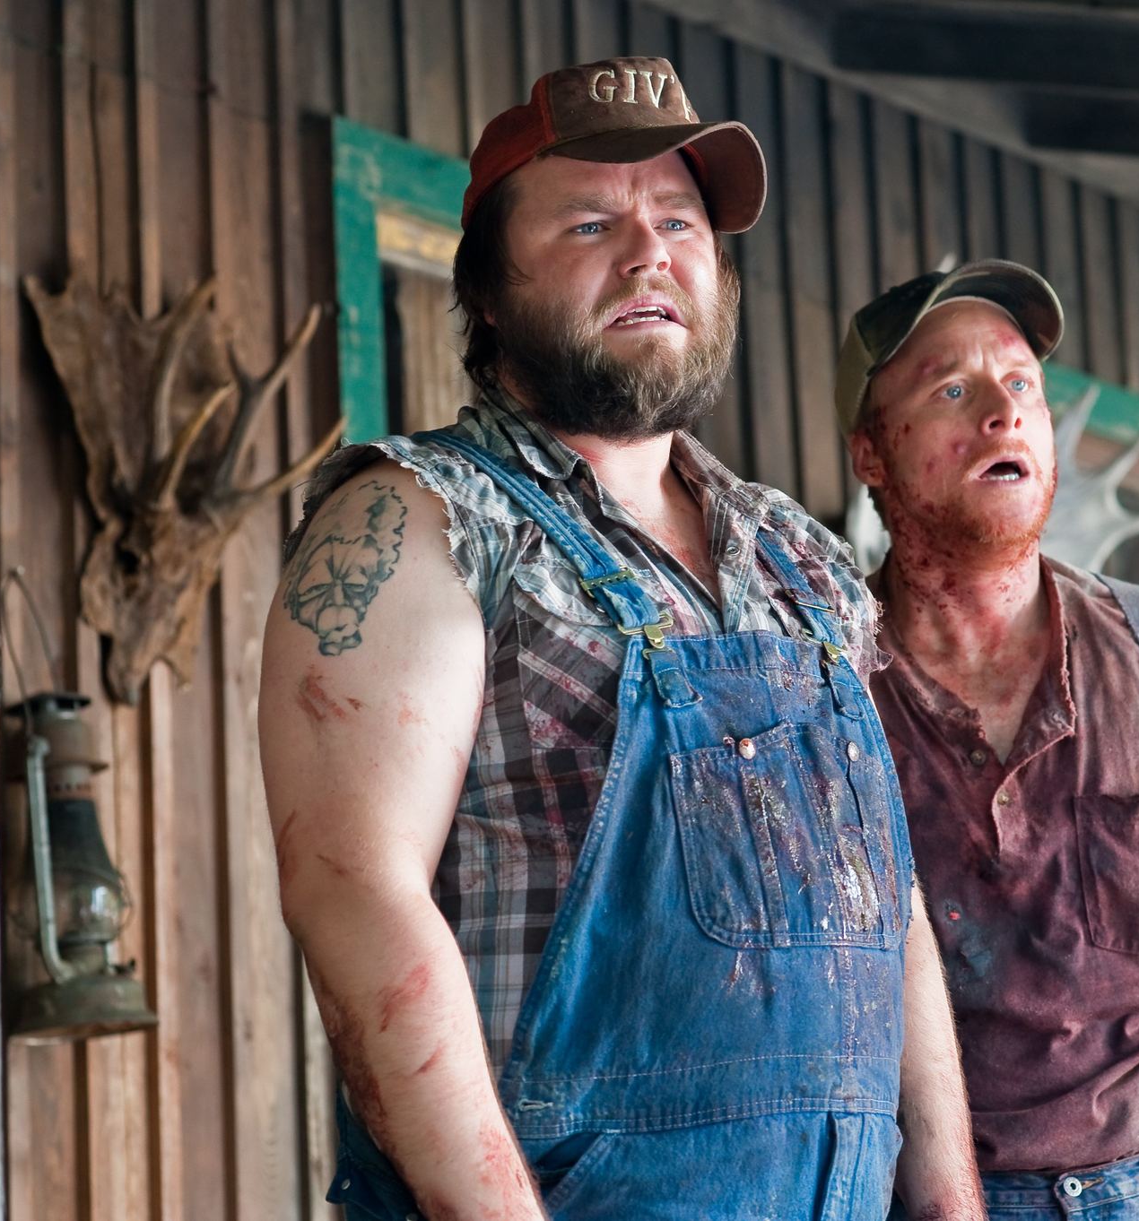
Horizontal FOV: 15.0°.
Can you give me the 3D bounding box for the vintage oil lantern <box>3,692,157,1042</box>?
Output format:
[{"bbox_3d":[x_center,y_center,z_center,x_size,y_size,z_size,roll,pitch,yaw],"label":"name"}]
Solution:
[{"bbox_3d":[-0.481,0.249,4.206,0.150,0.330,0.150,-4,-11,-1],"label":"vintage oil lantern"}]

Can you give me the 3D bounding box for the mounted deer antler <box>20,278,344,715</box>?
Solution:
[{"bbox_3d":[-0.386,-0.116,4.373,0.220,0.410,0.360,-11,-14,35],"label":"mounted deer antler"}]

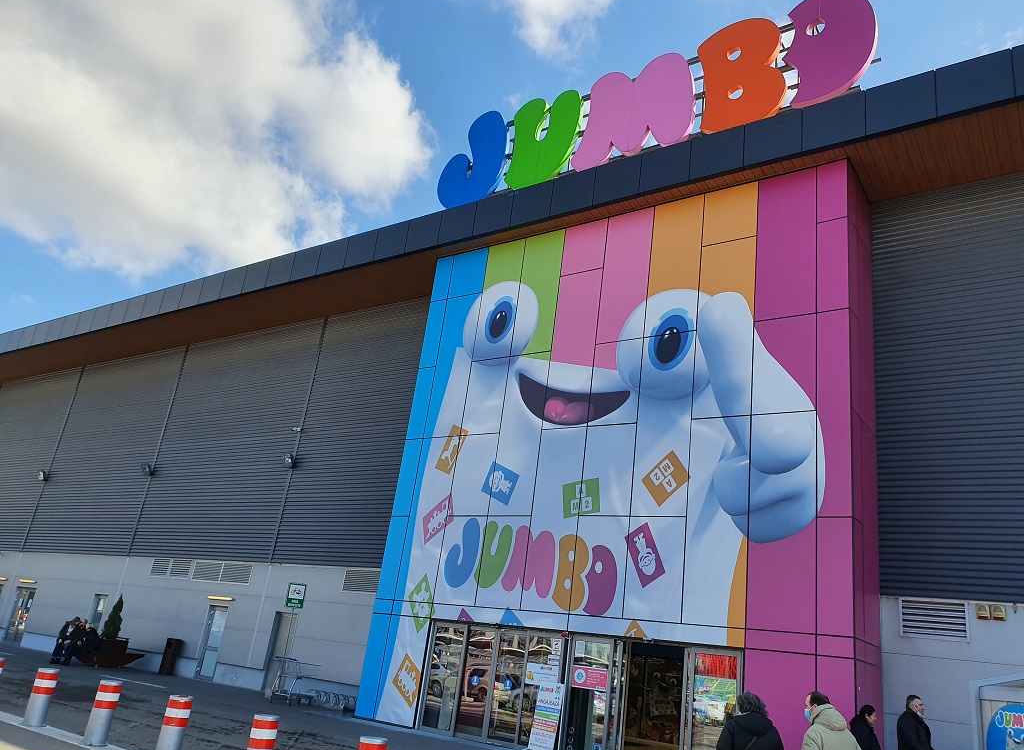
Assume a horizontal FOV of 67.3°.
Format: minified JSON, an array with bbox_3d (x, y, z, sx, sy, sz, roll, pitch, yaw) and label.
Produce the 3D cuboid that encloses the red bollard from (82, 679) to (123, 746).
[{"bbox_3d":[-5.200,4.294,9.791,0.272,0.724,0.272,-7,-26,34],"label":"red bollard"}]

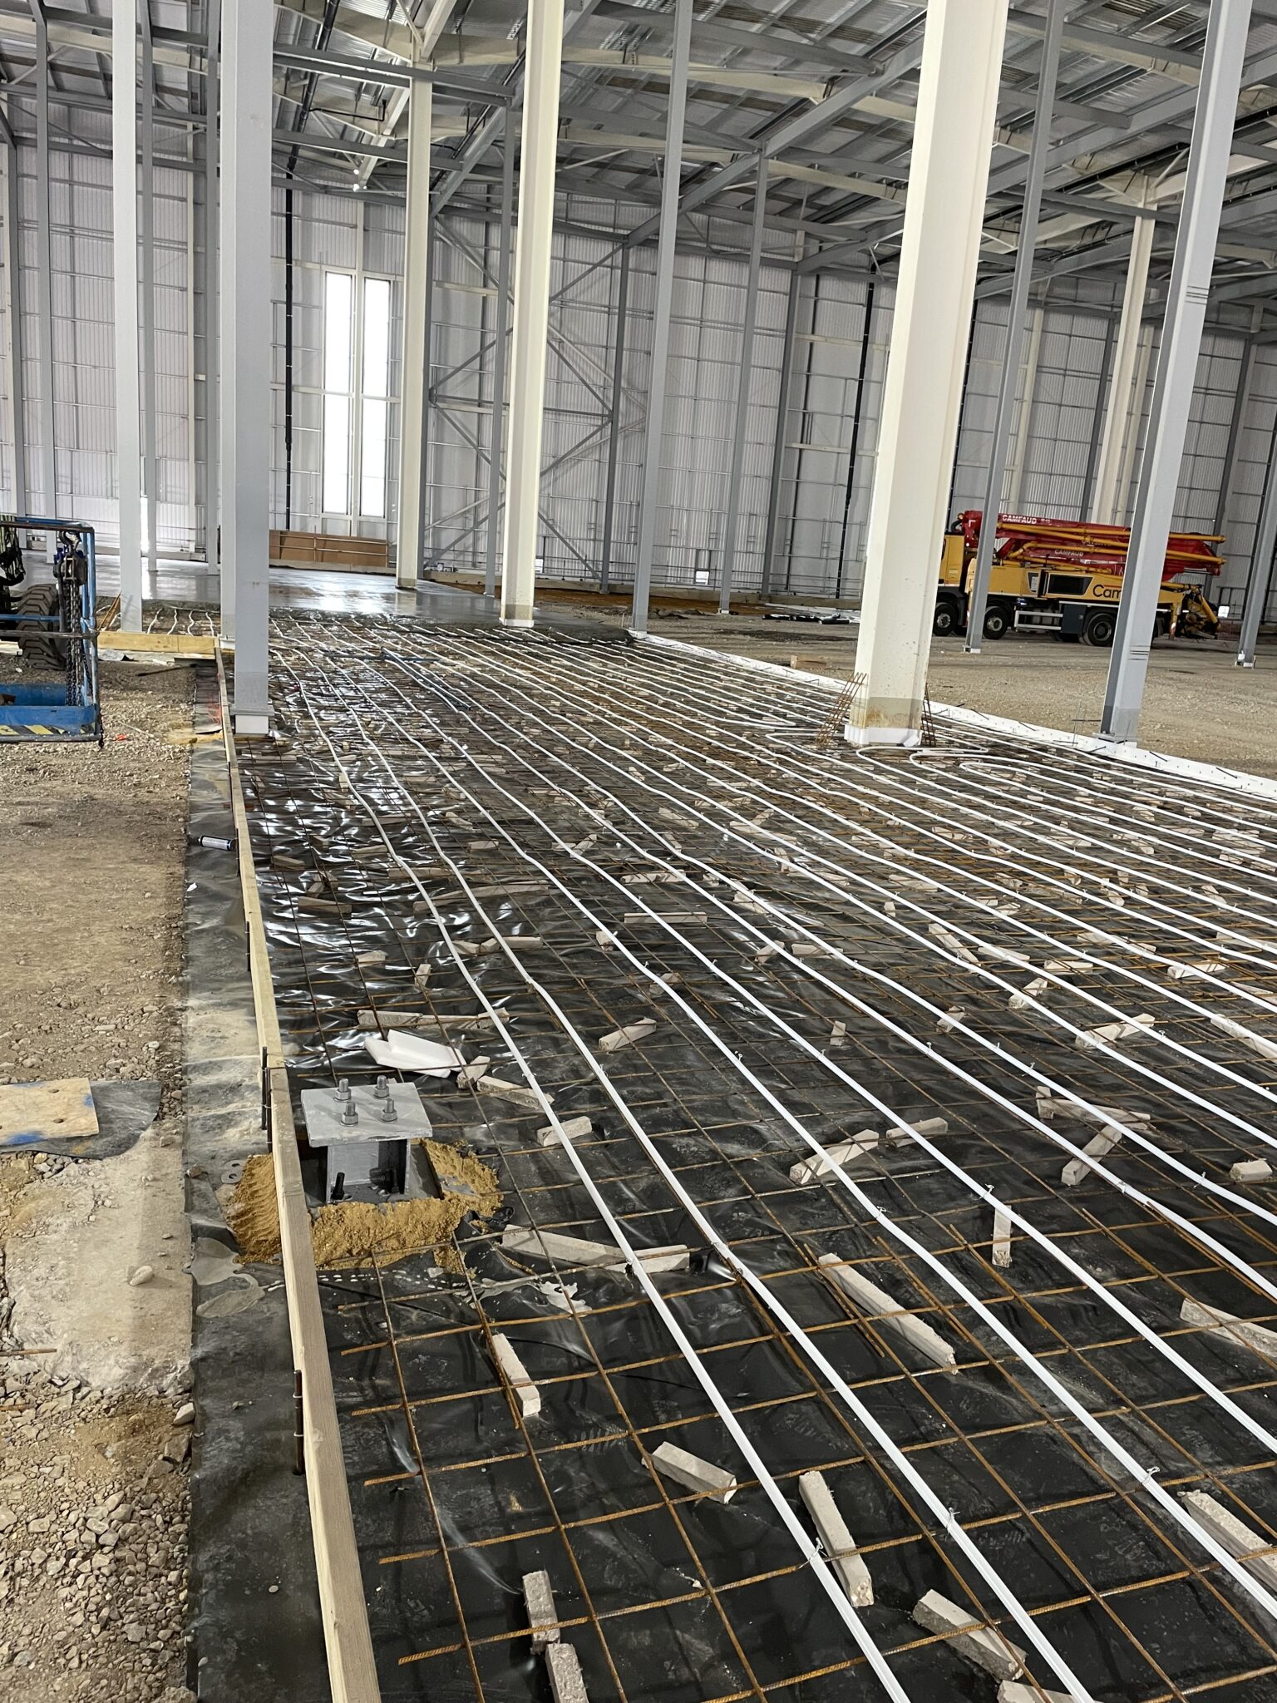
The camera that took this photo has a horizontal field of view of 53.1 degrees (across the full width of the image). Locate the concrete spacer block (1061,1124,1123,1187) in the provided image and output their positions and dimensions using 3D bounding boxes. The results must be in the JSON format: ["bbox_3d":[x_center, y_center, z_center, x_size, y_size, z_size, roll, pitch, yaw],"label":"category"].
[{"bbox_3d":[1.339,0.893,3.771,0.041,0.037,0.370,13,16,36],"label":"concrete spacer block"}]

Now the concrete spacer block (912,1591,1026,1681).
[{"bbox_3d":[0.534,1.261,2.058,0.040,0.036,0.172,-9,18,-44],"label":"concrete spacer block"}]

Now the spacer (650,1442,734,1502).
[{"bbox_3d":[0.100,1.165,2.407,0.168,0.033,0.043,11,15,32],"label":"spacer"}]

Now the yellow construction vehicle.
[{"bbox_3d":[13.913,-8.998,42.422,11.600,3.920,2.550,1,13,-11],"label":"yellow construction vehicle"}]

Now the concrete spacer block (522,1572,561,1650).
[{"bbox_3d":[-0.159,1.234,2.075,0.041,0.031,0.135,0,13,-13],"label":"concrete spacer block"}]

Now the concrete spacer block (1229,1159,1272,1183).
[{"bbox_3d":[1.778,0.928,3.704,0.098,0.034,0.040,1,13,-8],"label":"concrete spacer block"}]

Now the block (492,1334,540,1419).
[{"bbox_3d":[-0.259,1.087,2.665,0.037,0.036,0.232,-2,14,-23],"label":"block"}]

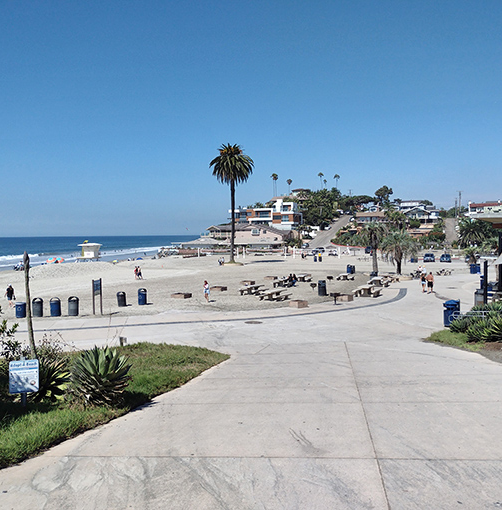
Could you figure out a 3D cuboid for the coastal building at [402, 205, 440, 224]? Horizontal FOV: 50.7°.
[{"bbox_3d":[60.718,-14.508,190.000,12.500,7.000,11.500,0,2,5],"label":"coastal building"}]

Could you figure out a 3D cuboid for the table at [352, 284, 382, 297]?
[{"bbox_3d":[9.615,2.970,43.853,1.850,0.760,2.400,1,3,26],"label":"table"}]

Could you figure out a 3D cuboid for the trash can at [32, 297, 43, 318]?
[{"bbox_3d":[-13.818,3.389,34.353,0.670,1.170,0.670,-1,2,0],"label":"trash can"}]

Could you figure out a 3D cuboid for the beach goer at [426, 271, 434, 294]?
[{"bbox_3d":[15.255,2.377,44.965,0.520,1.780,0.360,0,2,8],"label":"beach goer"}]

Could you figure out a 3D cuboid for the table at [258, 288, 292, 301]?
[{"bbox_3d":[1.948,3.174,43.116,1.750,0.760,2.600,1,2,25],"label":"table"}]

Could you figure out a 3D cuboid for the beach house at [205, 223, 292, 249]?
[{"bbox_3d":[-0.430,-5.302,152.000,22.000,7.800,13.000,0,2,12],"label":"beach house"}]

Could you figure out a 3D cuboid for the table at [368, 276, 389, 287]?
[{"bbox_3d":[12.890,2.657,53.497,1.750,0.760,2.400,0,2,24],"label":"table"}]

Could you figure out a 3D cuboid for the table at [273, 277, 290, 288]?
[{"bbox_3d":[3.285,2.756,50.847,1.800,0.760,2.400,1,3,36],"label":"table"}]

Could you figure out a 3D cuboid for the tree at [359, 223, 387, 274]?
[{"bbox_3d":[14.856,-0.666,64.077,3.600,6.300,3.600,-1,2,0],"label":"tree"}]

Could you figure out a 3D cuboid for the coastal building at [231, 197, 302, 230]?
[{"bbox_3d":[4.968,-12.981,170.000,21.000,11.000,14.000,0,2,12],"label":"coastal building"}]

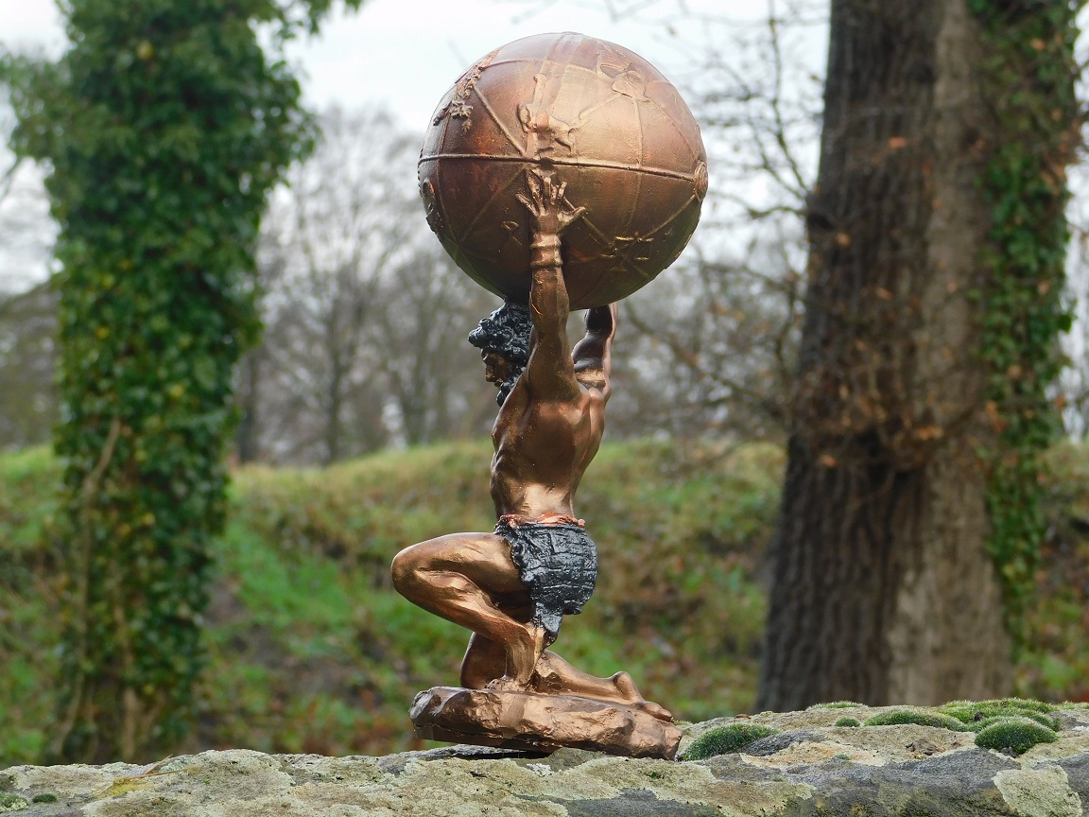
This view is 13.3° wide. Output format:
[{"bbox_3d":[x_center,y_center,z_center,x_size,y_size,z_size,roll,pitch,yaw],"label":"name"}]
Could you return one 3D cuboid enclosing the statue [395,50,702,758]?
[{"bbox_3d":[0.003,-0.009,2.600,0.168,0.402,0.161,3,0,12],"label":"statue"}]

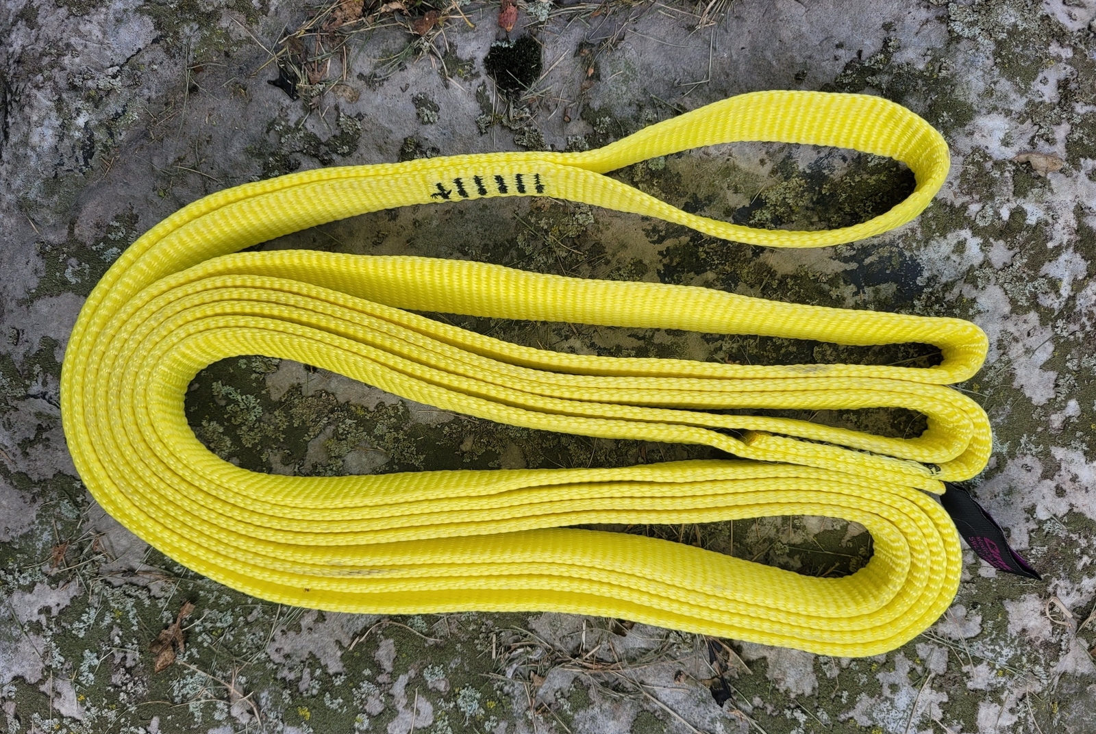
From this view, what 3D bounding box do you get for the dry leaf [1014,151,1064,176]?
[{"bbox_3d":[0.163,-0.068,0.274,0.017,0.006,0.007,11,87,1],"label":"dry leaf"}]

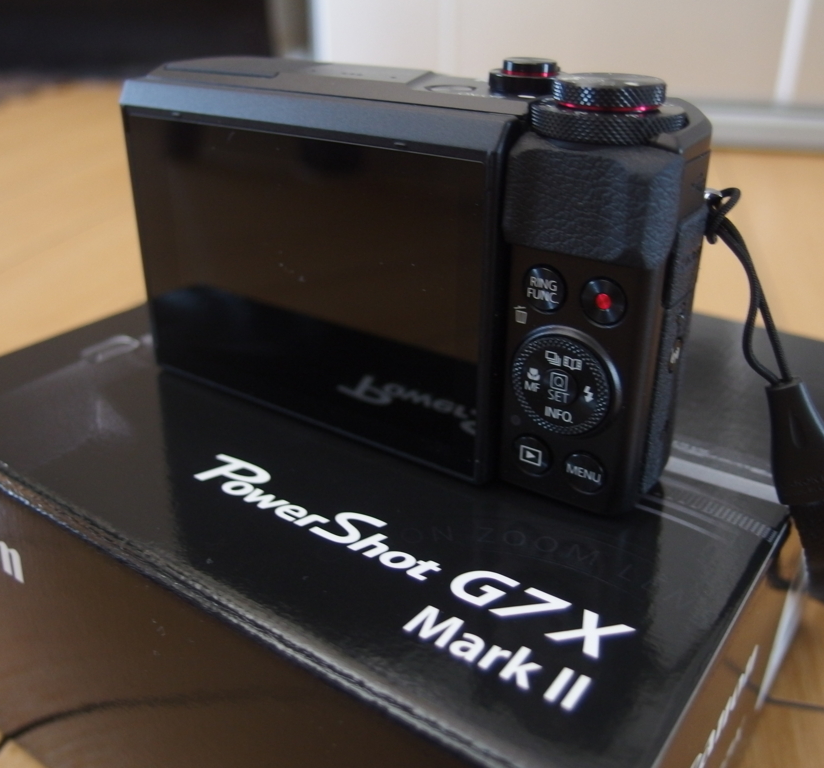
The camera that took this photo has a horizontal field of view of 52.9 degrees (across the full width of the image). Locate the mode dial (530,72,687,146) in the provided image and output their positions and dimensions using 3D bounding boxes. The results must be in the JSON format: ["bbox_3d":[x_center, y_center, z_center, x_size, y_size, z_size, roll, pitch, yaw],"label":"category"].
[{"bbox_3d":[0.026,-0.037,0.109,0.020,0.006,0.020,0,26,0],"label":"mode dial"}]

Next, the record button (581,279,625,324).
[{"bbox_3d":[0.026,-0.011,0.111,0.006,0.006,0.002,18,31,32],"label":"record button"}]

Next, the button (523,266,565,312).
[{"bbox_3d":[0.019,-0.013,0.116,0.007,0.007,0.002,18,31,32],"label":"button"}]

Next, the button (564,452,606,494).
[{"bbox_3d":[0.026,0.013,0.122,0.007,0.007,0.002,18,31,32],"label":"button"}]

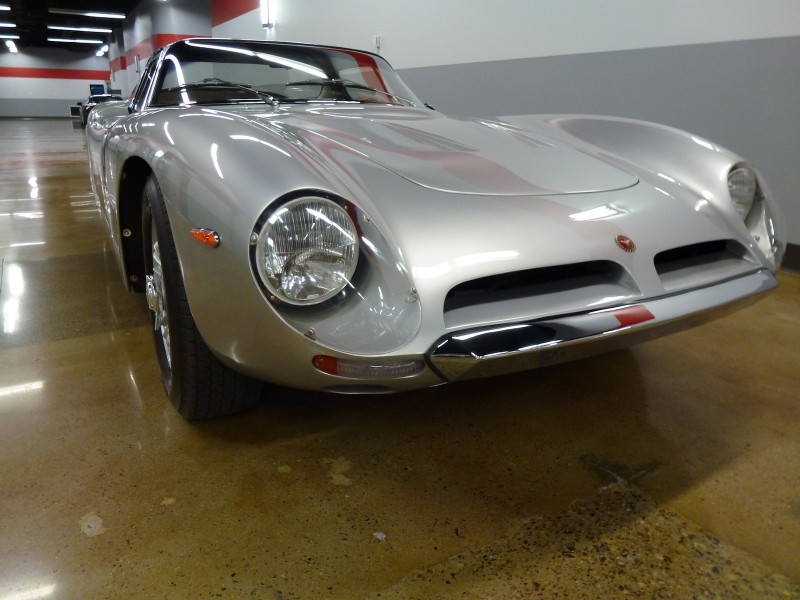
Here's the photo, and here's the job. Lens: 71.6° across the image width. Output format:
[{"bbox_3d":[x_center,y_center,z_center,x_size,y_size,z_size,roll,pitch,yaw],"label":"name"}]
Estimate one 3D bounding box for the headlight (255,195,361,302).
[{"bbox_3d":[-0.157,-0.084,0.942,0.184,0.184,0.090,-10,22,-29],"label":"headlight"}]

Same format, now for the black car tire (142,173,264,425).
[{"bbox_3d":[-0.544,-0.005,1.508,0.215,0.660,0.660,-10,22,-29],"label":"black car tire"}]

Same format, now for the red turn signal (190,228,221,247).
[{"bbox_3d":[-0.372,-0.118,1.065,0.082,0.036,0.030,15,23,35],"label":"red turn signal"}]

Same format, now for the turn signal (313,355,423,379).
[{"bbox_3d":[-0.050,0.099,0.874,0.178,0.038,0.045,0,19,-4],"label":"turn signal"}]

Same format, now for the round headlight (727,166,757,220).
[{"bbox_3d":[0.937,-0.276,1.562,0.184,0.184,0.090,-10,22,-29],"label":"round headlight"}]

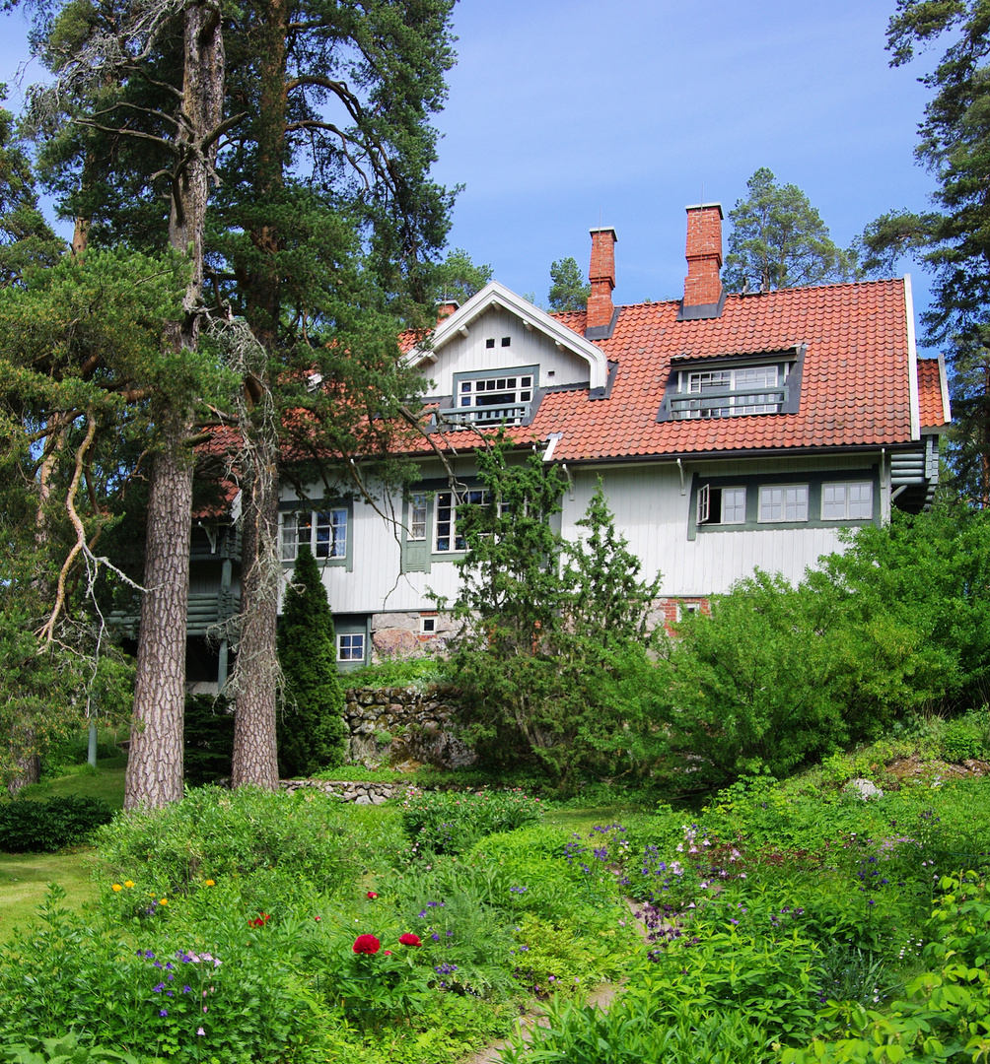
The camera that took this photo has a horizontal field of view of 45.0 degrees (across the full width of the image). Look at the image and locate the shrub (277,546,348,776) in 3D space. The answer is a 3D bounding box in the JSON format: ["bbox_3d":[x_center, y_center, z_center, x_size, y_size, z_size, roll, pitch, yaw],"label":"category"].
[{"bbox_3d":[-3.753,2.627,24.300,1.400,4.582,1.400,1,-8,0],"label":"shrub"}]

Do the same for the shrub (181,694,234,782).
[{"bbox_3d":[-5.994,4.314,25.000,1.700,1.871,1.600,1,-8,0],"label":"shrub"}]

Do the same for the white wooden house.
[{"bbox_3d":[2.015,-2.081,33.381,19.594,13.029,11.110,-2,-9,16],"label":"white wooden house"}]

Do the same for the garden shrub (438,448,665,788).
[{"bbox_3d":[1.067,1.647,22.800,4.200,6.235,3.600,1,-8,0],"label":"garden shrub"}]

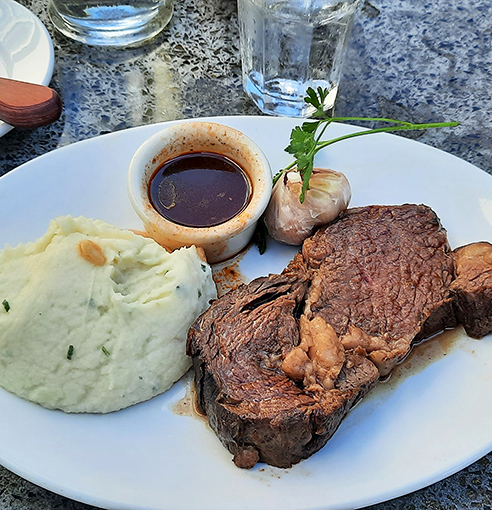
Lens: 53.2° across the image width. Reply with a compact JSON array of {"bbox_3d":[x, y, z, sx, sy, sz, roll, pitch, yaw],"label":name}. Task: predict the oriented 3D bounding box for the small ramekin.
[{"bbox_3d":[-0.025,-0.033,0.278,0.077,0.041,0.077,3,59,0],"label":"small ramekin"}]

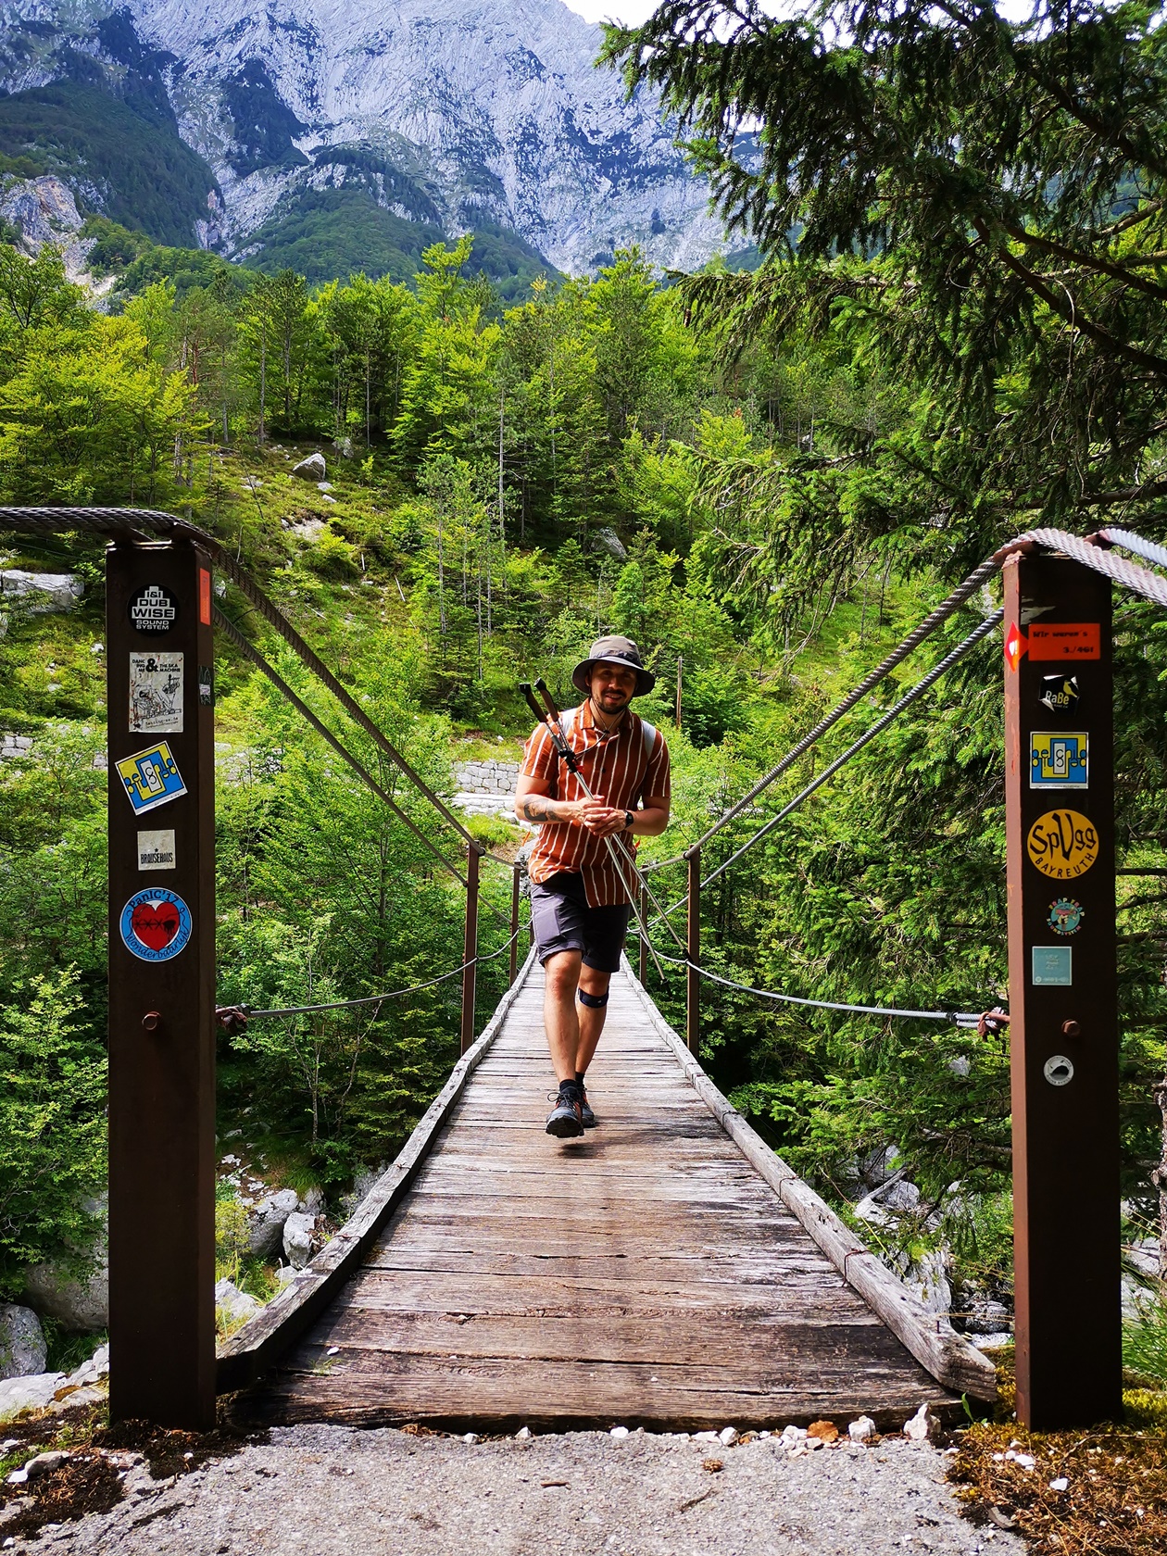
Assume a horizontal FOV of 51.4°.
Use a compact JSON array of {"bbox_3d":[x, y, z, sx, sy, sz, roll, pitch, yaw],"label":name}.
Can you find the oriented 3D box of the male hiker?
[{"bbox_3d":[0.032,0.374,4.178,0.530,1.713,0.594,0,-1,-5],"label":"male hiker"}]

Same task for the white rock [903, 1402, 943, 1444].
[{"bbox_3d":[0.462,0.876,1.653,0.052,0.046,0.043,0,-1,0],"label":"white rock"}]

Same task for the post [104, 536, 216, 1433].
[{"bbox_3d":[-0.595,0.285,1.720,0.125,1.233,0.071,0,-1,0],"label":"post"}]

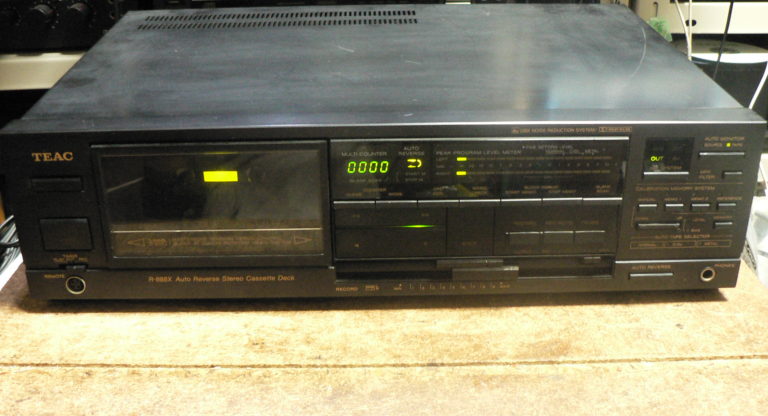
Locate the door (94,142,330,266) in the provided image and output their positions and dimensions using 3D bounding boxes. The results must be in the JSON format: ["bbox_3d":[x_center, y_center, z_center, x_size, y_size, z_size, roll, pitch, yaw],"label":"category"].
[{"bbox_3d":[-0.098,-0.002,0.471,0.134,0.081,0.015,-1,26,-1],"label":"door"}]

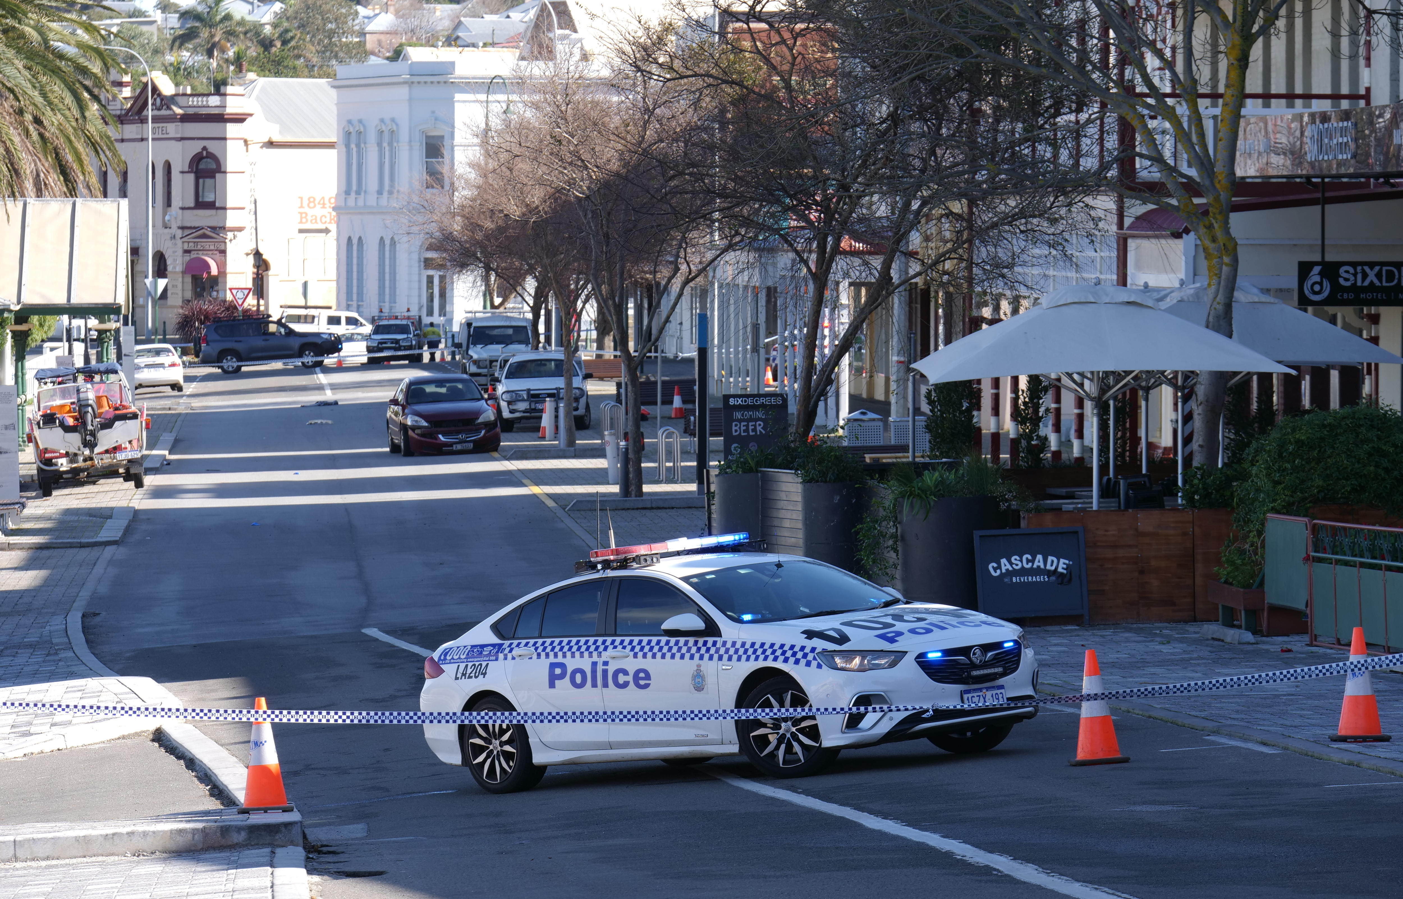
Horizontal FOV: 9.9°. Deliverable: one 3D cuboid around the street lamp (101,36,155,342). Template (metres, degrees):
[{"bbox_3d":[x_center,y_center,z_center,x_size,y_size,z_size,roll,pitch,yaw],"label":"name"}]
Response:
[{"bbox_3d":[-23.804,-10.577,335.000,2.400,12.100,0.300,0,2,0],"label":"street lamp"}]

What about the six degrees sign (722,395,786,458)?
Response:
[{"bbox_3d":[0.523,-0.144,79.000,0.625,0.850,0.080,0,2,0],"label":"six degrees sign"}]

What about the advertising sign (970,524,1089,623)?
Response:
[{"bbox_3d":[2.792,1.068,68.700,0.950,0.830,0.400,-3,1,2],"label":"advertising sign"}]

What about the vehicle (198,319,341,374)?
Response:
[{"bbox_3d":[-15.173,-3.687,284.000,5.020,1.930,1.900,-4,1,0],"label":"vehicle"}]

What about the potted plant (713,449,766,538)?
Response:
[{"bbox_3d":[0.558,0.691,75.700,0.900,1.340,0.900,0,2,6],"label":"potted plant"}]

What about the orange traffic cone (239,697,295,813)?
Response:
[{"bbox_3d":[-2.670,1.879,49.800,0.355,0.710,0.355,-1,1,-3],"label":"orange traffic cone"}]

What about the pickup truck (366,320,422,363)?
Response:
[{"bbox_3d":[-11.792,-4.092,312.000,1.880,1.900,5.200,0,2,6],"label":"pickup truck"}]

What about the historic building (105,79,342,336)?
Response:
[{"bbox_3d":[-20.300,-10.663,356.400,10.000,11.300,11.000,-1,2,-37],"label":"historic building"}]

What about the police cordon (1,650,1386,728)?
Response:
[{"bbox_3d":[0.003,1.448,49.000,8.600,0.440,0.350,-2,1,0],"label":"police cordon"}]

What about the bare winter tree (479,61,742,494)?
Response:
[{"bbox_3d":[-1.328,-2.534,119.000,4.100,6.400,4.100,0,1,-3],"label":"bare winter tree"}]

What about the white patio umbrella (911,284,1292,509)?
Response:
[{"bbox_3d":[3.524,-0.044,71.500,3.250,2.850,3.250,0,1,-3],"label":"white patio umbrella"}]

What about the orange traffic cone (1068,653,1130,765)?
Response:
[{"bbox_3d":[2.442,1.600,50.300,0.375,0.700,0.375,-5,1,0],"label":"orange traffic cone"}]

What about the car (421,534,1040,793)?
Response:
[{"bbox_3d":[0.130,1.372,53.634,1.890,1.540,4.900,-6,1,-43],"label":"car"}]

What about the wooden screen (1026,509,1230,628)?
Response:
[{"bbox_3d":[3.696,1.008,70.000,1.800,1.000,0.120,0,1,-3],"label":"wooden screen"}]

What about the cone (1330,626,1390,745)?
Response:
[{"bbox_3d":[4.076,1.454,50.200,0.380,0.700,0.380,-1,1,0],"label":"cone"}]

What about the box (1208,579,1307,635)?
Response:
[{"bbox_3d":[4.566,1.305,66.800,0.750,0.470,0.900,-2,1,-3],"label":"box"}]

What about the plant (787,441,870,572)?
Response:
[{"bbox_3d":[1.373,0.689,75.500,1.050,1.520,1.050,-2,1,-3],"label":"plant"}]

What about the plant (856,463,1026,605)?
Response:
[{"bbox_3d":[2.057,0.788,69.000,1.300,1.400,1.150,0,2,6],"label":"plant"}]

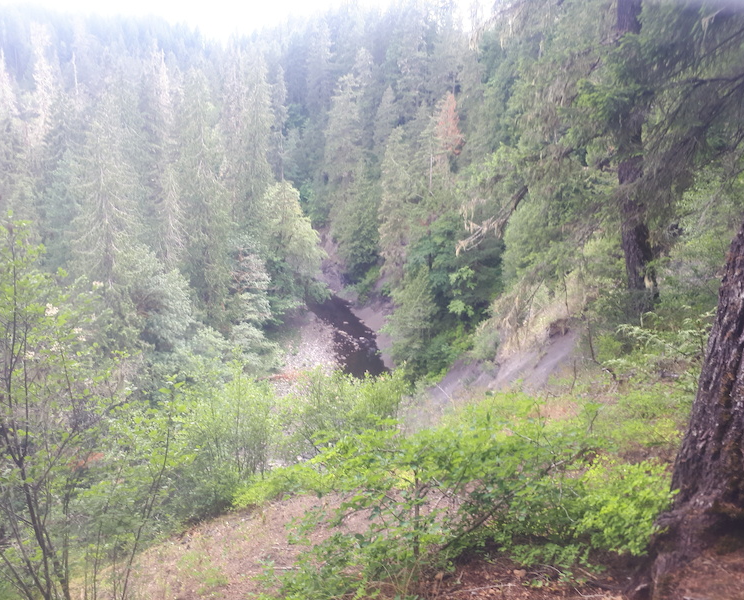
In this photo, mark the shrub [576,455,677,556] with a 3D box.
[{"bbox_3d":[1.335,1.100,3.300,0.540,0.460,0.500,0,12,0],"label":"shrub"}]

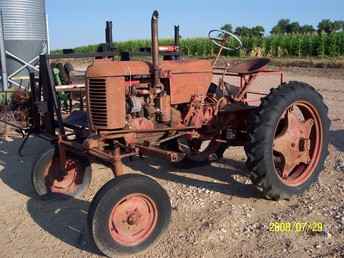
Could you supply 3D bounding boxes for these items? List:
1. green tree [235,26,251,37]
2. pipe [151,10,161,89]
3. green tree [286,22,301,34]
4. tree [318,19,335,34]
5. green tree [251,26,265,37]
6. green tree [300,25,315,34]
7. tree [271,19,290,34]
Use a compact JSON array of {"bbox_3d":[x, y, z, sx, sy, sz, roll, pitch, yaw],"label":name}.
[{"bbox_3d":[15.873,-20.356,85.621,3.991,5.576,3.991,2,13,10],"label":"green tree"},{"bbox_3d":[-0.160,-0.777,3.730,0.085,0.760,0.080,-2,13,0],"label":"pipe"},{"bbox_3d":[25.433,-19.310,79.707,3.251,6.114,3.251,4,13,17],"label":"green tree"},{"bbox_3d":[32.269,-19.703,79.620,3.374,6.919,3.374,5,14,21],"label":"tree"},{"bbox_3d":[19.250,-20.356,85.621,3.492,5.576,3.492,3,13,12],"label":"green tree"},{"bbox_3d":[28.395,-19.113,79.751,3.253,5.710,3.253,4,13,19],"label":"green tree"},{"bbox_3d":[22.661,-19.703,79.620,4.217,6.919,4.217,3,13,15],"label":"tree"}]

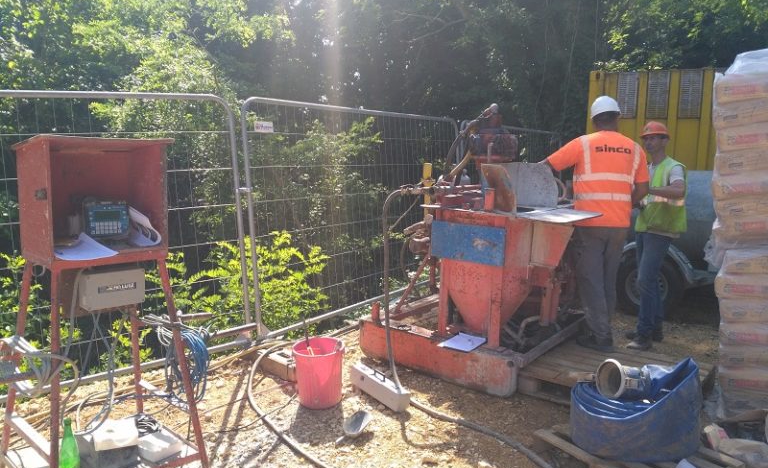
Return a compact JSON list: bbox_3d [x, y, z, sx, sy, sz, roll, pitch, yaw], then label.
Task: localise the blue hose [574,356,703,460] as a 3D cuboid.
[{"bbox_3d":[1.300,0.855,3.211,0.640,0.360,0.640,-3,9,-21],"label":"blue hose"}]

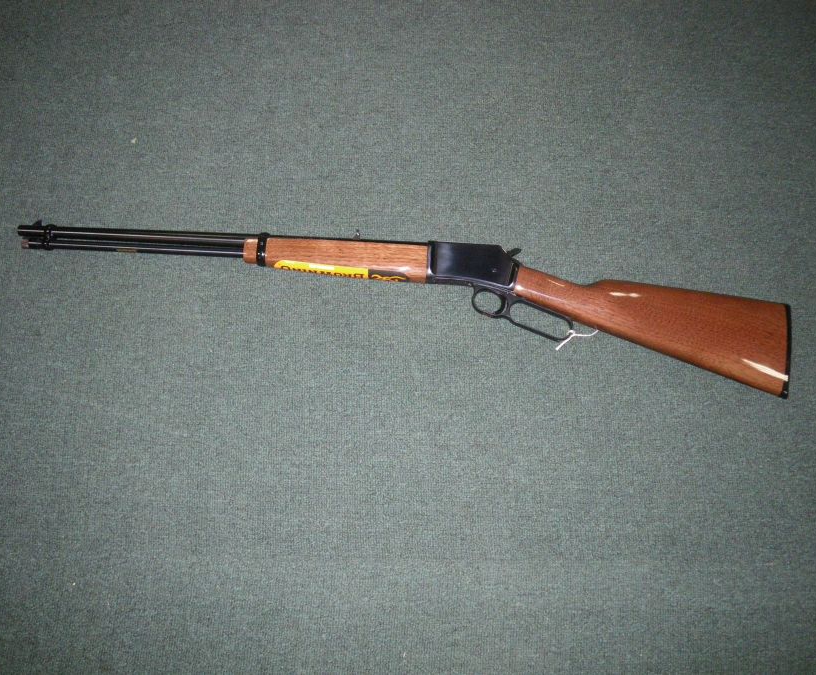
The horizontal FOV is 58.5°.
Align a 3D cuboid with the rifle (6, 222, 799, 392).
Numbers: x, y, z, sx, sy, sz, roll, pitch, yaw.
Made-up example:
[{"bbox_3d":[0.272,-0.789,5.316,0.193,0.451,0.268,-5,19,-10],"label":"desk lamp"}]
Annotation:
[{"bbox_3d":[-0.009,-0.039,0.855,0.933,0.044,0.185,3,73,-1],"label":"rifle"}]

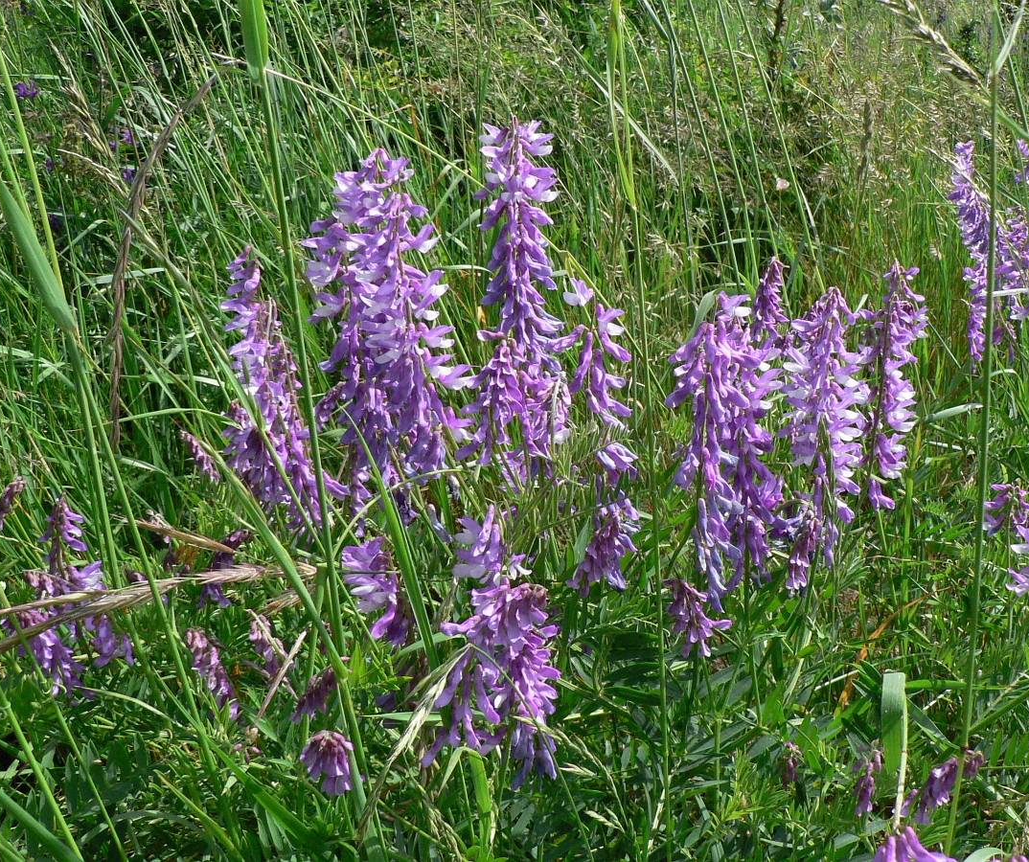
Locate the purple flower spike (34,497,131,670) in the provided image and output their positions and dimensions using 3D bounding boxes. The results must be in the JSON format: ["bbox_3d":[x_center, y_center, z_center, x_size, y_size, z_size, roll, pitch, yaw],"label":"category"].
[{"bbox_3d":[-0.234,0.083,0.650,0.052,0.085,0.042,0,18,0],"label":"purple flower spike"}]

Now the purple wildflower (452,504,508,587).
[{"bbox_3d":[-0.016,0.053,0.550,0.025,0.032,0.022,0,18,0],"label":"purple wildflower"}]

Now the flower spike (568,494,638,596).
[{"bbox_3d":[0.044,0.058,0.600,0.035,0.044,0.029,0,18,0],"label":"flower spike"}]

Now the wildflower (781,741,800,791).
[{"bbox_3d":[0.130,0.157,0.560,0.009,0.021,0.009,0,18,0],"label":"wildflower"}]

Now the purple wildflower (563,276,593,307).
[{"bbox_3d":[0.032,-0.070,0.600,0.015,0.012,0.012,0,18,0],"label":"purple wildflower"}]

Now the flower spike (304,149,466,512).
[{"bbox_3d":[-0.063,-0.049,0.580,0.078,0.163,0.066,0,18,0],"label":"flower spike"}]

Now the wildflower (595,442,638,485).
[{"bbox_3d":[0.050,0.016,0.590,0.021,0.017,0.018,0,18,0],"label":"wildflower"}]

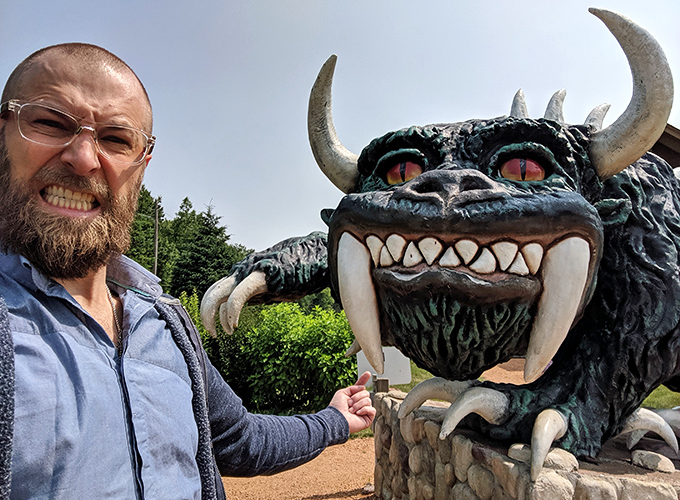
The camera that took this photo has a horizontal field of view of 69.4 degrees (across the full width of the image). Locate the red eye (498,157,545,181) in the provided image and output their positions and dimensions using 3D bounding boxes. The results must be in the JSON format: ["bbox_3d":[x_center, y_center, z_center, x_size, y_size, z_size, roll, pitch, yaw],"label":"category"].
[{"bbox_3d":[0.909,-0.401,2.460,0.225,0.125,0.100,-1,-4,16],"label":"red eye"}]

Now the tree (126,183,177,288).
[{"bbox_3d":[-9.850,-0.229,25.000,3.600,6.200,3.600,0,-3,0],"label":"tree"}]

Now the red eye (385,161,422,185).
[{"bbox_3d":[0.341,-0.405,2.600,0.200,0.125,0.100,-1,-4,16],"label":"red eye"}]

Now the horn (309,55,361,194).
[{"bbox_3d":[-0.036,-0.695,2.720,0.280,0.760,0.280,-1,-4,16],"label":"horn"}]

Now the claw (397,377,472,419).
[{"bbox_3d":[0.511,0.786,2.600,0.390,0.230,0.140,1,-4,-14],"label":"claw"}]

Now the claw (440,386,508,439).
[{"bbox_3d":[0.633,0.776,2.330,0.370,0.250,0.140,2,-4,-28],"label":"claw"}]

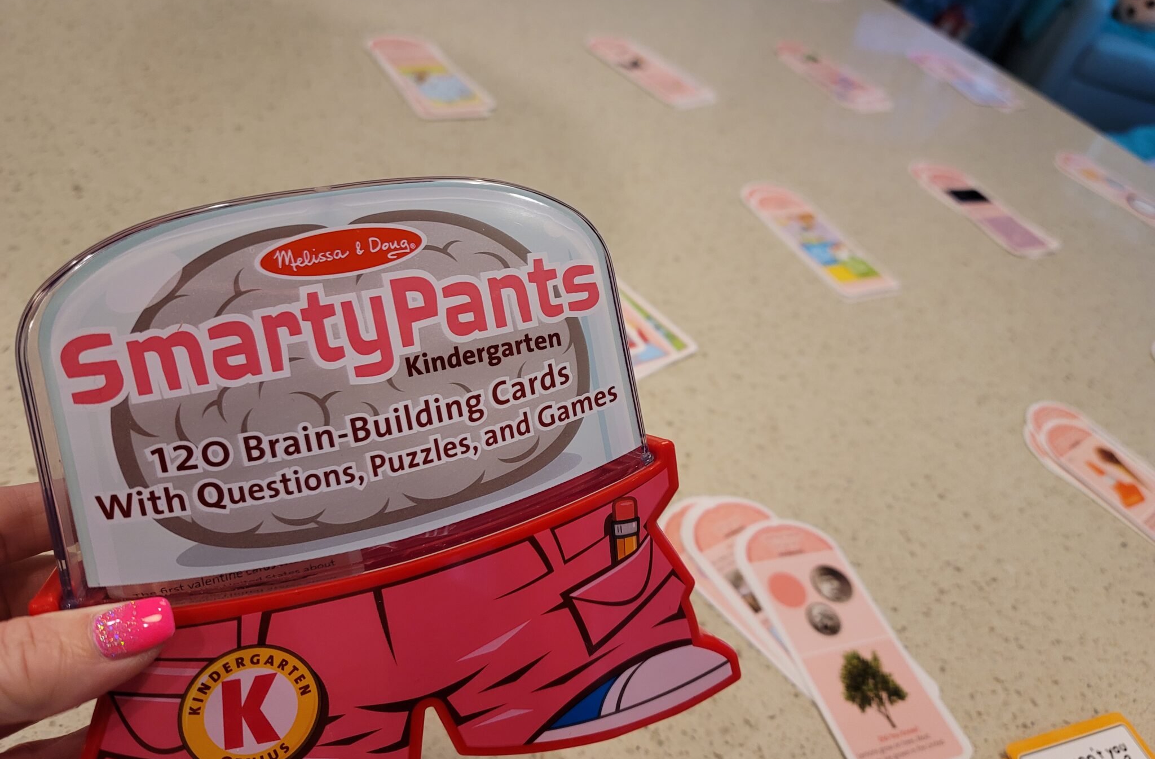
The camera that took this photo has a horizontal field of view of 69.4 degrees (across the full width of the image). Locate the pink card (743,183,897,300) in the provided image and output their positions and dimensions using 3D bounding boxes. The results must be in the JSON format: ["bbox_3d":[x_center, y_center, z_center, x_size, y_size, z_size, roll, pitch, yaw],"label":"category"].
[{"bbox_3d":[0.179,-0.109,0.622,0.059,0.004,0.138,-13,49,-26],"label":"pink card"}]

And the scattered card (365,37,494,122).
[{"bbox_3d":[-0.129,-0.258,0.697,0.063,0.004,0.141,-15,50,-28],"label":"scattered card"}]

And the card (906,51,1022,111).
[{"bbox_3d":[0.452,-0.351,0.977,0.076,0.004,0.140,-22,55,-35],"label":"card"}]

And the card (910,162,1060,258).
[{"bbox_3d":[0.340,-0.149,0.708,0.066,0.004,0.136,-14,50,-27],"label":"card"}]

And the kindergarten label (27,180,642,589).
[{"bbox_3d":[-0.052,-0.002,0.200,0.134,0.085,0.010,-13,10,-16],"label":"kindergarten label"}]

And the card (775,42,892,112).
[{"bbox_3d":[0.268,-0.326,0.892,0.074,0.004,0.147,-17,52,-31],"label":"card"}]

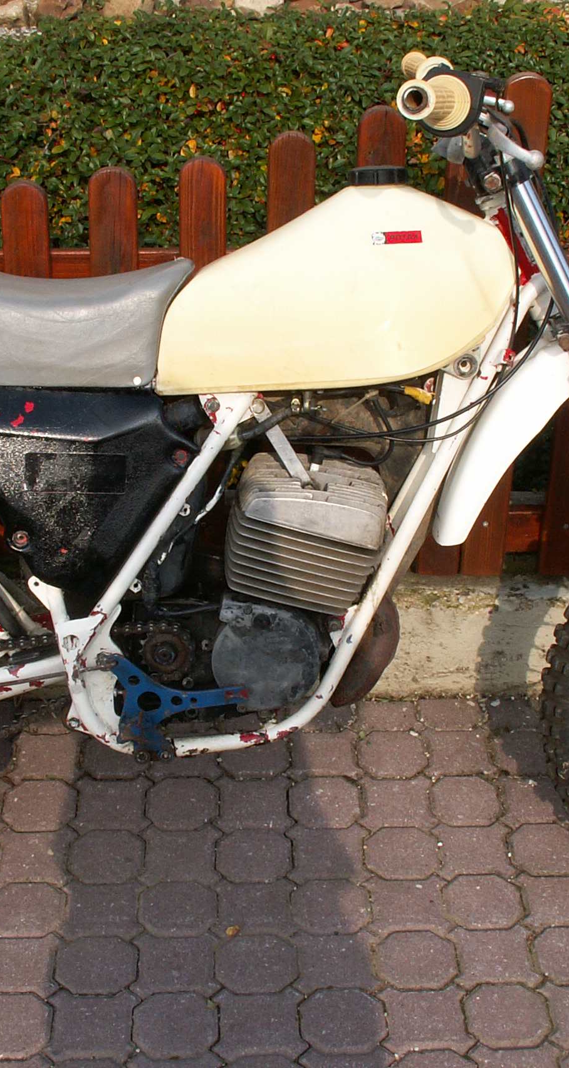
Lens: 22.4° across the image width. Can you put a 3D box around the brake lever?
[{"bbox_3d":[0.245,-0.431,1.582,0.060,0.065,0.180,1,17,4],"label":"brake lever"}]

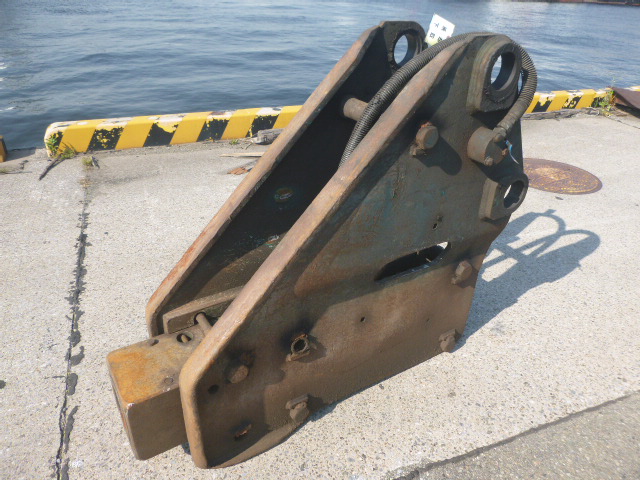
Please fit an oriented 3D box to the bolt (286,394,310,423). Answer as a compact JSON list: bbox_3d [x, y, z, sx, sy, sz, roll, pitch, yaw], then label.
[{"bbox_3d":[-0.064,0.497,1.362,0.060,0.062,0.042,-15,34,-28],"label":"bolt"}]

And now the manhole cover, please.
[{"bbox_3d":[1.662,-0.461,3.360,0.687,0.040,0.687,2,30,0],"label":"manhole cover"}]

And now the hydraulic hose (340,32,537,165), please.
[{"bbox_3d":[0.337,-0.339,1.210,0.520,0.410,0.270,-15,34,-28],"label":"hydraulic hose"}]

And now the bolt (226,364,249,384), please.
[{"bbox_3d":[-0.210,0.342,1.175,0.050,0.050,0.028,-15,34,-28],"label":"bolt"}]

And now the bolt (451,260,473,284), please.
[{"bbox_3d":[0.457,0.105,1.494,0.057,0.060,0.038,-15,34,-28],"label":"bolt"}]

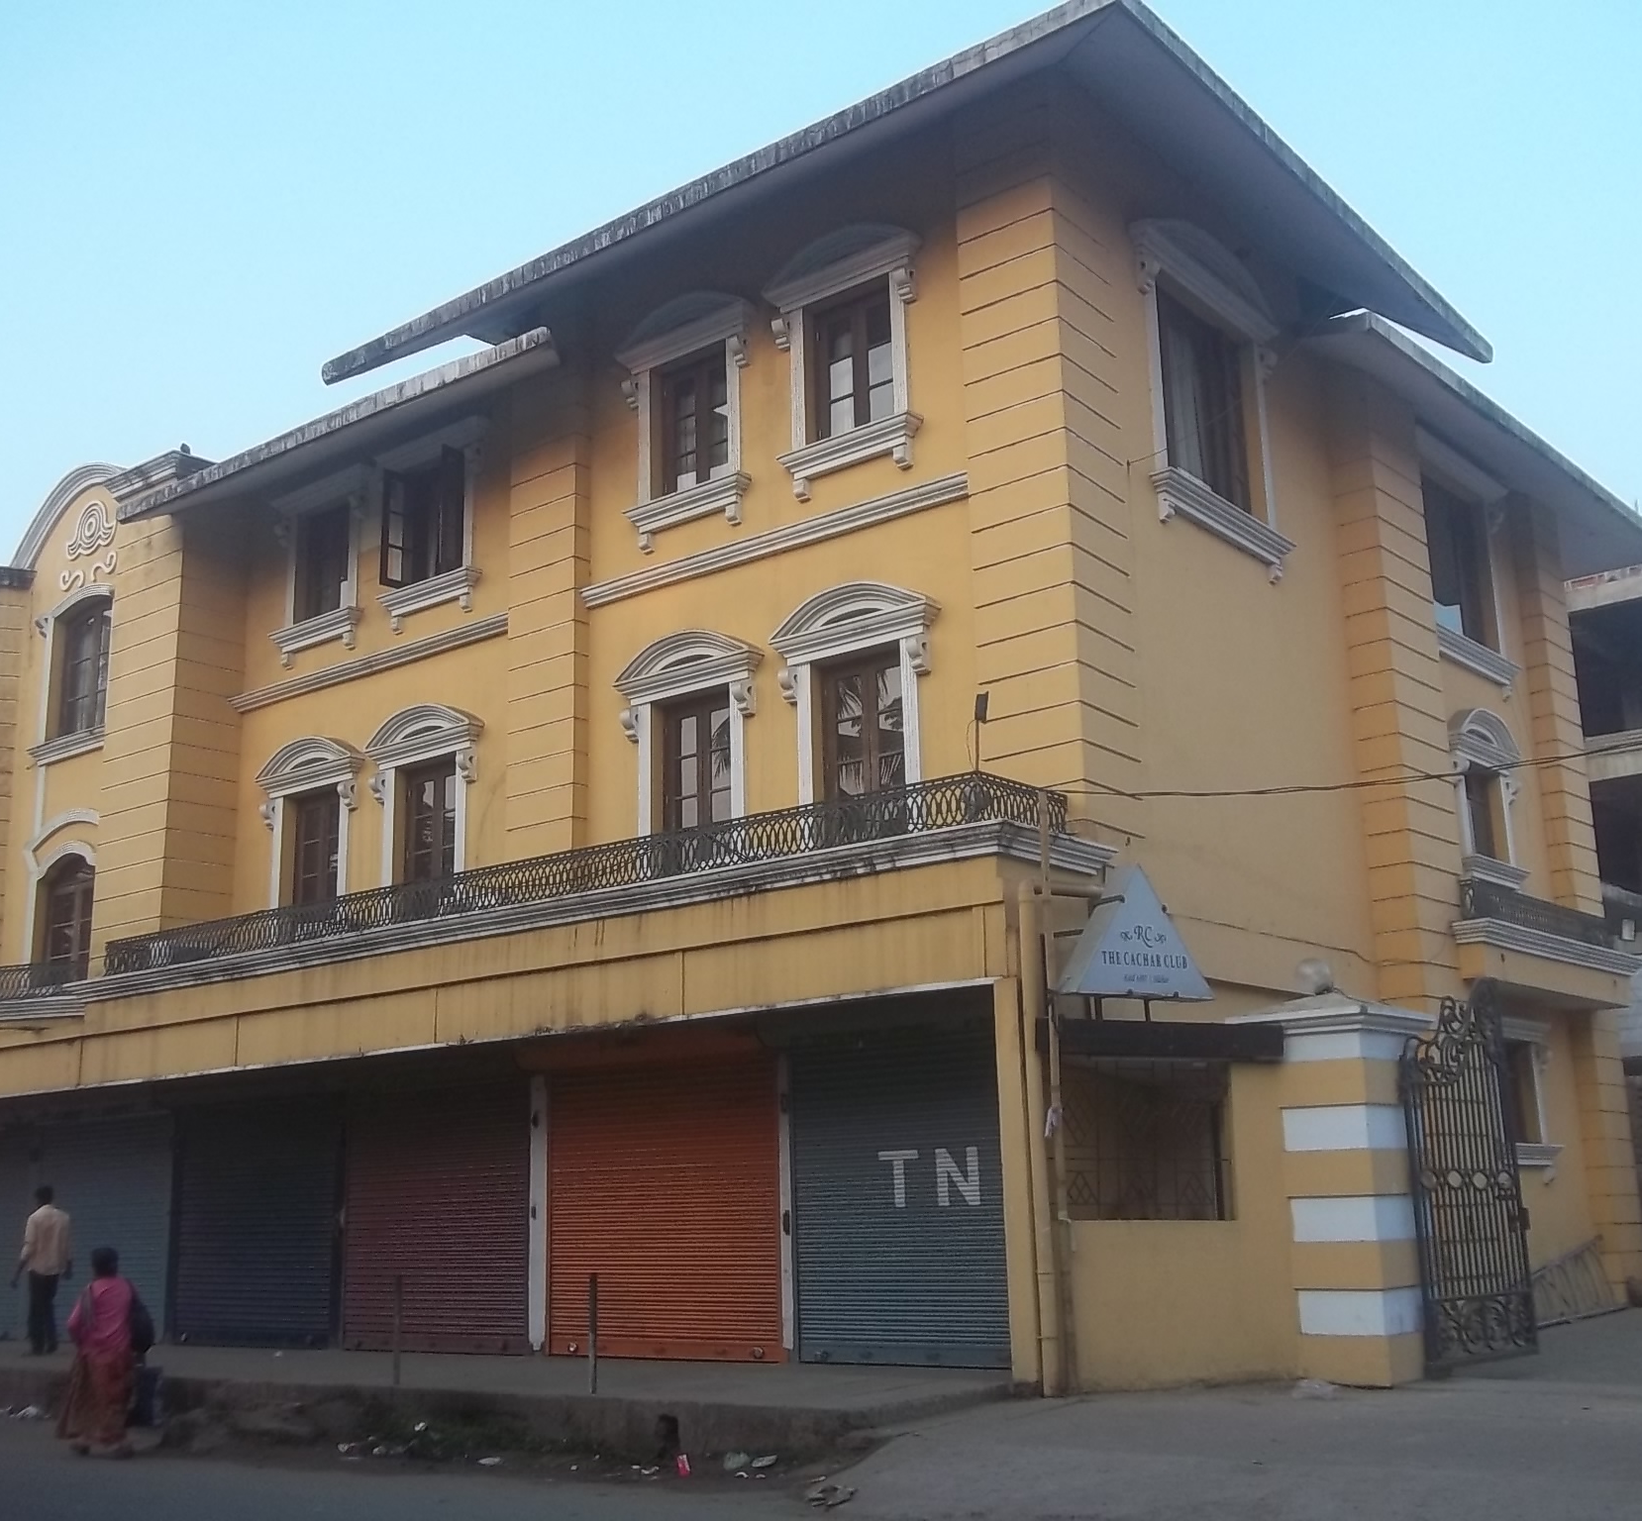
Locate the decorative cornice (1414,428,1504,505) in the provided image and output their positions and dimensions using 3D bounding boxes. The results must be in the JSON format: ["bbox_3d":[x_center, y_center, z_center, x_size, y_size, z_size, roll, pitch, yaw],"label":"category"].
[{"bbox_3d":[7.573,-3.442,22.399,0.230,0.340,3.050,-12,-17,38],"label":"decorative cornice"}]

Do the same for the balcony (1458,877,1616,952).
[{"bbox_3d":[7.999,1.867,21.147,0.400,0.450,4.500,-12,-17,38],"label":"balcony"}]

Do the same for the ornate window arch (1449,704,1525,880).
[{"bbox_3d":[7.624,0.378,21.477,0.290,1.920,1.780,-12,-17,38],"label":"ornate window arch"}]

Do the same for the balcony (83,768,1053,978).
[{"bbox_3d":[-3.063,1.414,18.143,12.012,0.480,1.340,-12,-17,38],"label":"balcony"}]

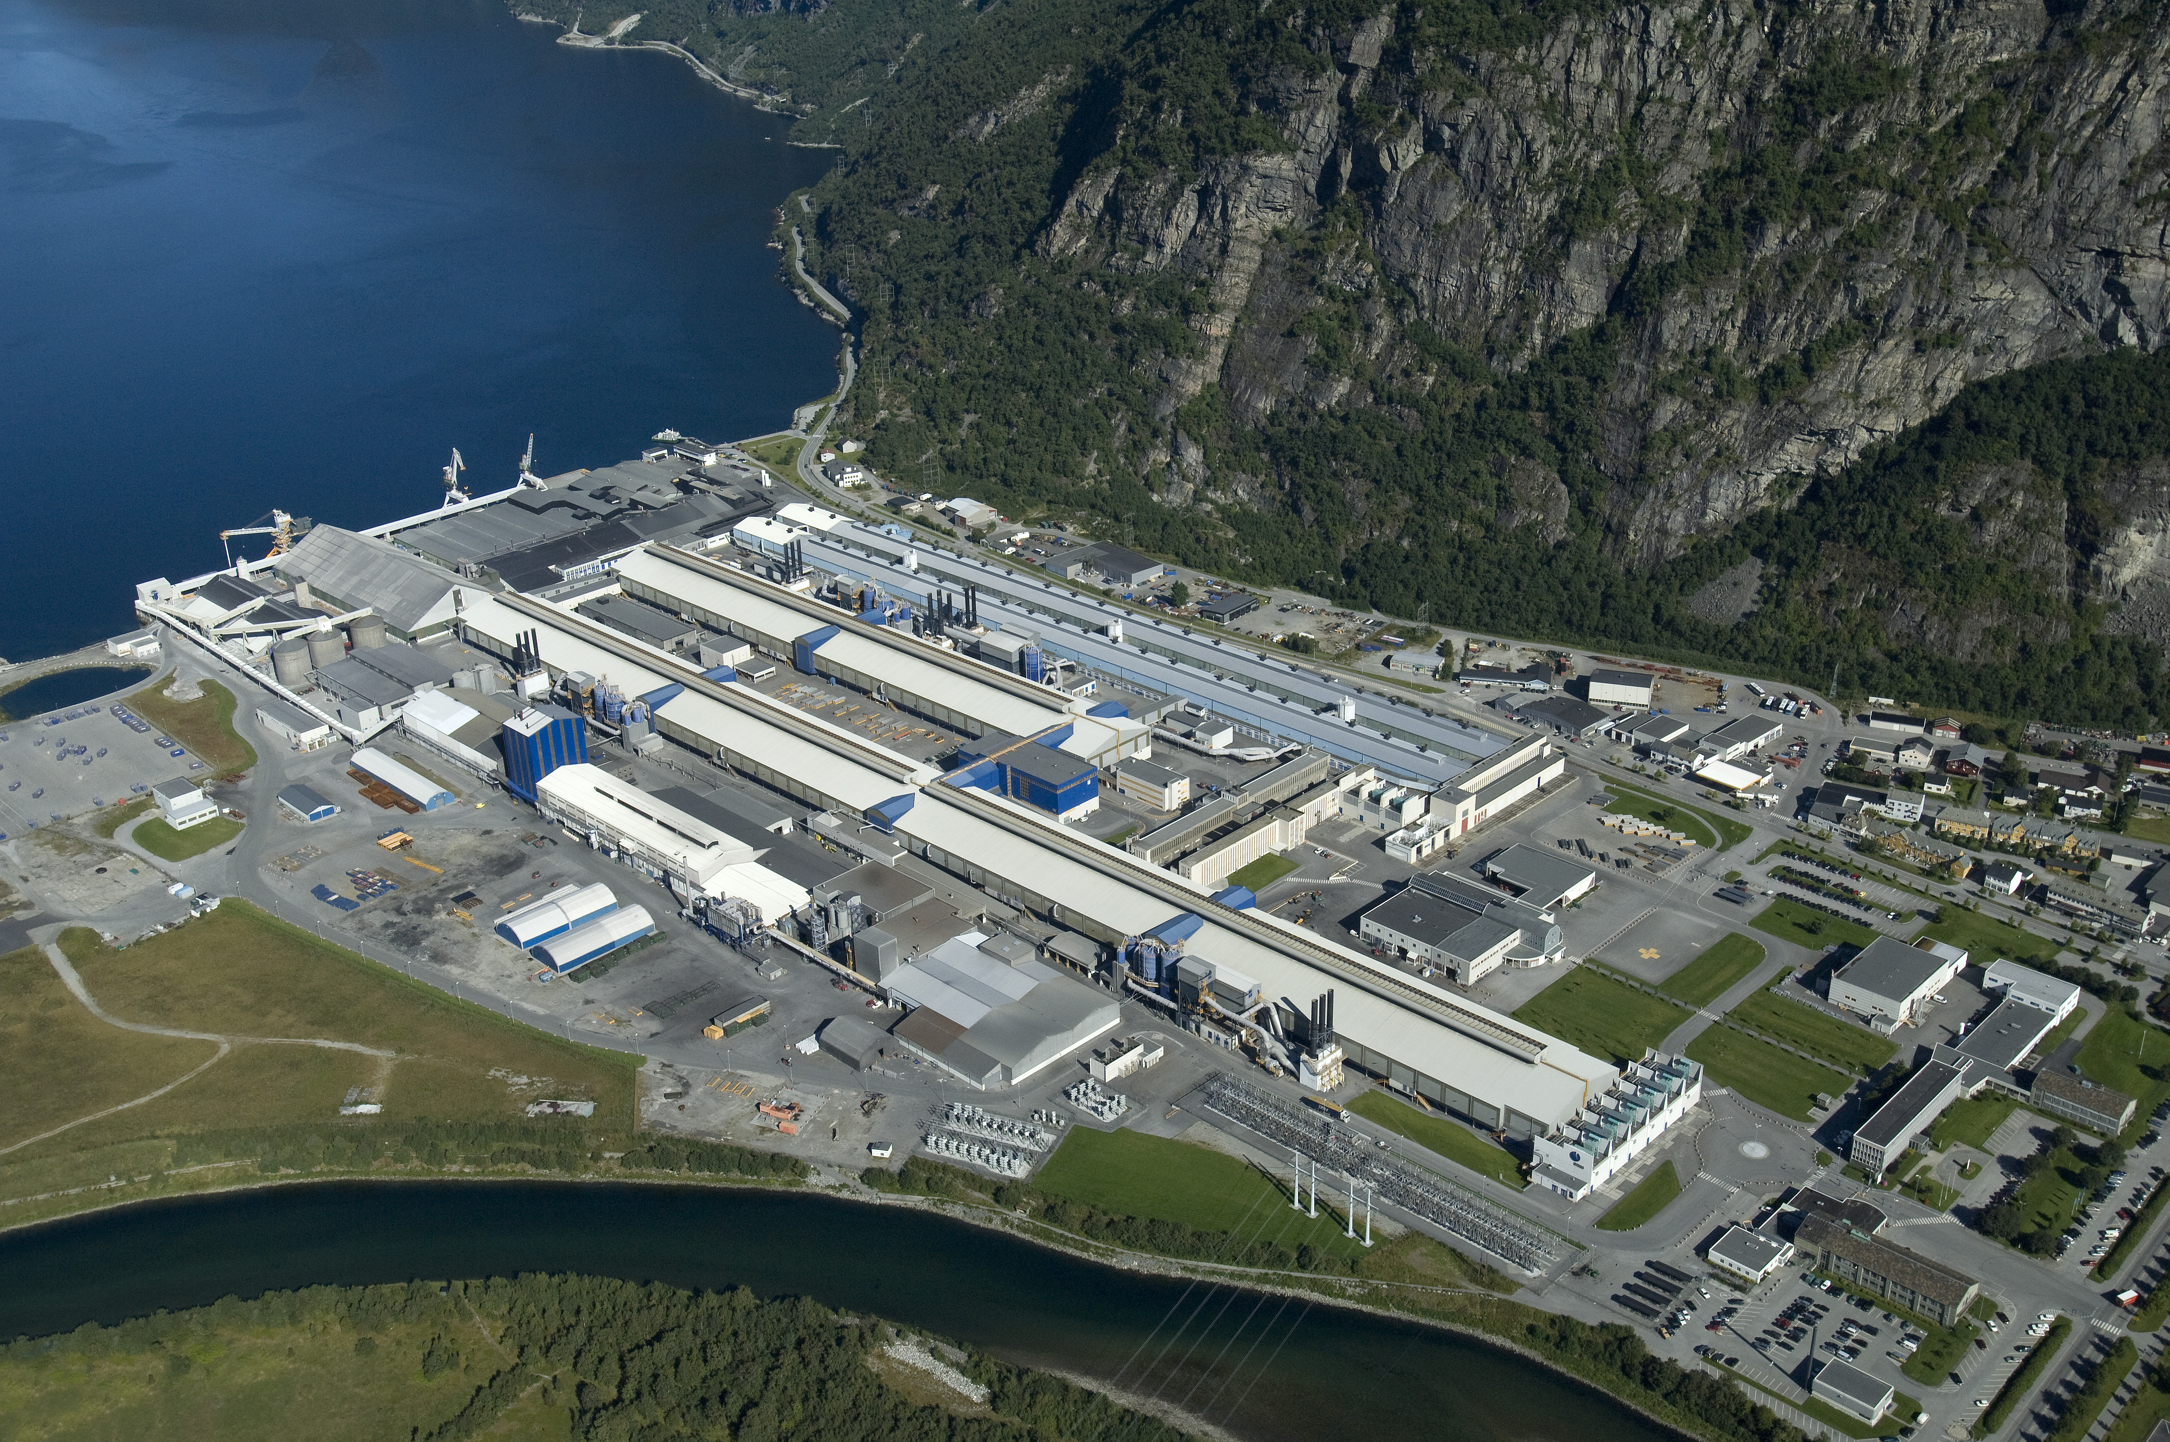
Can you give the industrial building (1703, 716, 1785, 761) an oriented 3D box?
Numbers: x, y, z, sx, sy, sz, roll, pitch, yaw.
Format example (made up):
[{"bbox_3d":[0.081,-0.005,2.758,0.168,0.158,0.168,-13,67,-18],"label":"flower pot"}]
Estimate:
[{"bbox_3d":[316.620,7.850,1045.110,43.500,6.600,15.800,-21,31,-35],"label":"industrial building"}]

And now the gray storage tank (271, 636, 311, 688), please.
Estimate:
[{"bbox_3d":[-433.260,-30.840,1186.960,17.710,20.930,17.710,21,34,40],"label":"gray storage tank"}]

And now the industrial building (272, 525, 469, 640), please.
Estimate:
[{"bbox_3d":[-410.219,-85.517,1274.568,156.400,27.400,64.800,21,32,40],"label":"industrial building"}]

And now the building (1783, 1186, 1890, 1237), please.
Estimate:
[{"bbox_3d":[250.068,163.709,720.443,28.000,3.600,16.800,21,32,40],"label":"building"}]

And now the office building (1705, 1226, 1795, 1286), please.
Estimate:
[{"bbox_3d":[215.084,172.622,702.106,18.840,3.900,17.210,21,32,40],"label":"office building"}]

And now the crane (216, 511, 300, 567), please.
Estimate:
[{"bbox_3d":[-509.070,-110.710,1340.430,47.300,39.250,13.080,-6,26,-9],"label":"crane"}]

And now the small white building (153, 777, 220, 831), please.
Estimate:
[{"bbox_3d":[-427.157,38.679,1023.583,35.800,8.800,19.900,21,32,40],"label":"small white building"}]

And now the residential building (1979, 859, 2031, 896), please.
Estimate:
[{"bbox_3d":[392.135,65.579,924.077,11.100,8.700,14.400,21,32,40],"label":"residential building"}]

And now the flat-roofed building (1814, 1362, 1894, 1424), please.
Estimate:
[{"bbox_3d":[227.287,198.308,641.850,18.880,6.300,12.400,21,32,40],"label":"flat-roofed building"}]

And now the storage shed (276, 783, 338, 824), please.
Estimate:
[{"bbox_3d":[-377.380,39.130,1051.340,13.590,6.540,31.600,-24,33,-39],"label":"storage shed"}]

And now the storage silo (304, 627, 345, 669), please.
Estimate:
[{"bbox_3d":[-411.730,-39.170,1179.110,18.400,22.300,18.400,21,33,40],"label":"storage silo"}]

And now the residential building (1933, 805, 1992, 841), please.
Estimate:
[{"bbox_3d":[397.180,46.350,977.190,22.440,8.550,10.570,12,29,28],"label":"residential building"}]

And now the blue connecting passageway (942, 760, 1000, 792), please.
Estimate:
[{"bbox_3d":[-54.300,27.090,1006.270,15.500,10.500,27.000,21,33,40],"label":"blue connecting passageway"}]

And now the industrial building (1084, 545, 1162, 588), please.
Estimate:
[{"bbox_3d":[22.250,-91.560,1278.560,23.400,7.700,47.200,-21,31,-35],"label":"industrial building"}]

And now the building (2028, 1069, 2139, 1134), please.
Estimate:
[{"bbox_3d":[354.090,133.440,767.650,30.200,10.400,17.400,21,33,40],"label":"building"}]

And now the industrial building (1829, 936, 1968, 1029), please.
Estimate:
[{"bbox_3d":[324.010,101.130,862.200,55.350,12.080,28.680,-24,33,-39],"label":"industrial building"}]

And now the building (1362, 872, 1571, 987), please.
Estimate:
[{"bbox_3d":[155.430,83.820,884.790,64.500,13.500,54.500,21,33,40],"label":"building"}]

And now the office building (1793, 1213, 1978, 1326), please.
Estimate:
[{"bbox_3d":[262.440,176.550,709.770,54.660,9.450,18.920,21,33,39],"label":"office building"}]

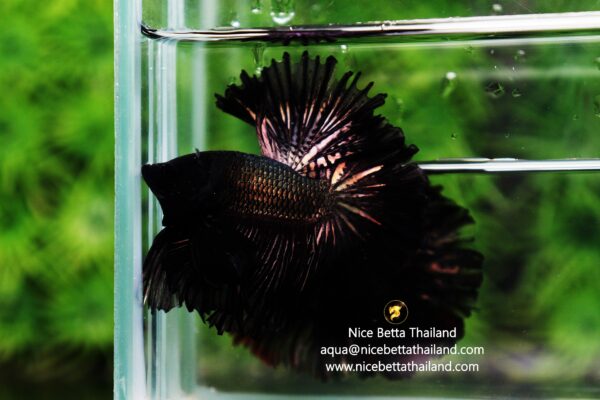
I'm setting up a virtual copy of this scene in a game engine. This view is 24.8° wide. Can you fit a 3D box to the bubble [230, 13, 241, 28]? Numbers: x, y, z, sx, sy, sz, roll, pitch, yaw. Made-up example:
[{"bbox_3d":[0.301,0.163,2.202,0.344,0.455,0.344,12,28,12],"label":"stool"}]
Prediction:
[{"bbox_3d":[-0.015,-0.041,0.315,0.002,0.004,0.002,0,-1,0],"label":"bubble"}]

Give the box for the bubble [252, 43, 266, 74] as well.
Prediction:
[{"bbox_3d":[-0.010,-0.034,0.325,0.003,0.008,0.003,0,-1,0],"label":"bubble"}]

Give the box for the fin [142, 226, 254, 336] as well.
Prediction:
[{"bbox_3d":[-0.023,0.017,0.298,0.024,0.024,0.009,0,-1,0],"label":"fin"}]

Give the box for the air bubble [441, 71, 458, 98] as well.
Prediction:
[{"bbox_3d":[0.035,-0.027,0.320,0.004,0.007,0.004,0,-1,0],"label":"air bubble"}]

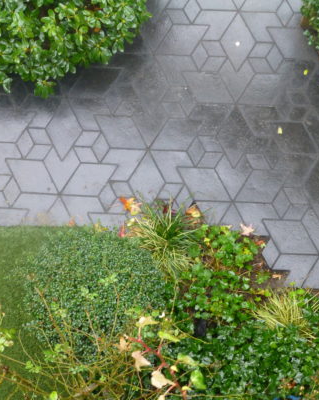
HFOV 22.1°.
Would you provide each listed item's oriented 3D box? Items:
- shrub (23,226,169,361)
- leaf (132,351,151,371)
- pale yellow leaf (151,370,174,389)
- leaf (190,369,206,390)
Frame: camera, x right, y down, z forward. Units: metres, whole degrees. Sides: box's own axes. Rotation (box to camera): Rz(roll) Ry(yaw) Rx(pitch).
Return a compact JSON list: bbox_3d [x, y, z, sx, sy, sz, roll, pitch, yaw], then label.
[{"bbox_3d":[-0.311,0.448,3.984,0.720,0.550,0.639,2,80,1],"label":"shrub"},{"bbox_3d":[-0.076,0.691,3.485,0.083,0.035,0.089,2,80,2],"label":"leaf"},{"bbox_3d":[0.015,0.764,3.471,0.101,0.035,0.081,2,80,2],"label":"pale yellow leaf"},{"bbox_3d":[0.165,0.763,3.468,0.069,0.035,0.088,2,80,2],"label":"leaf"}]

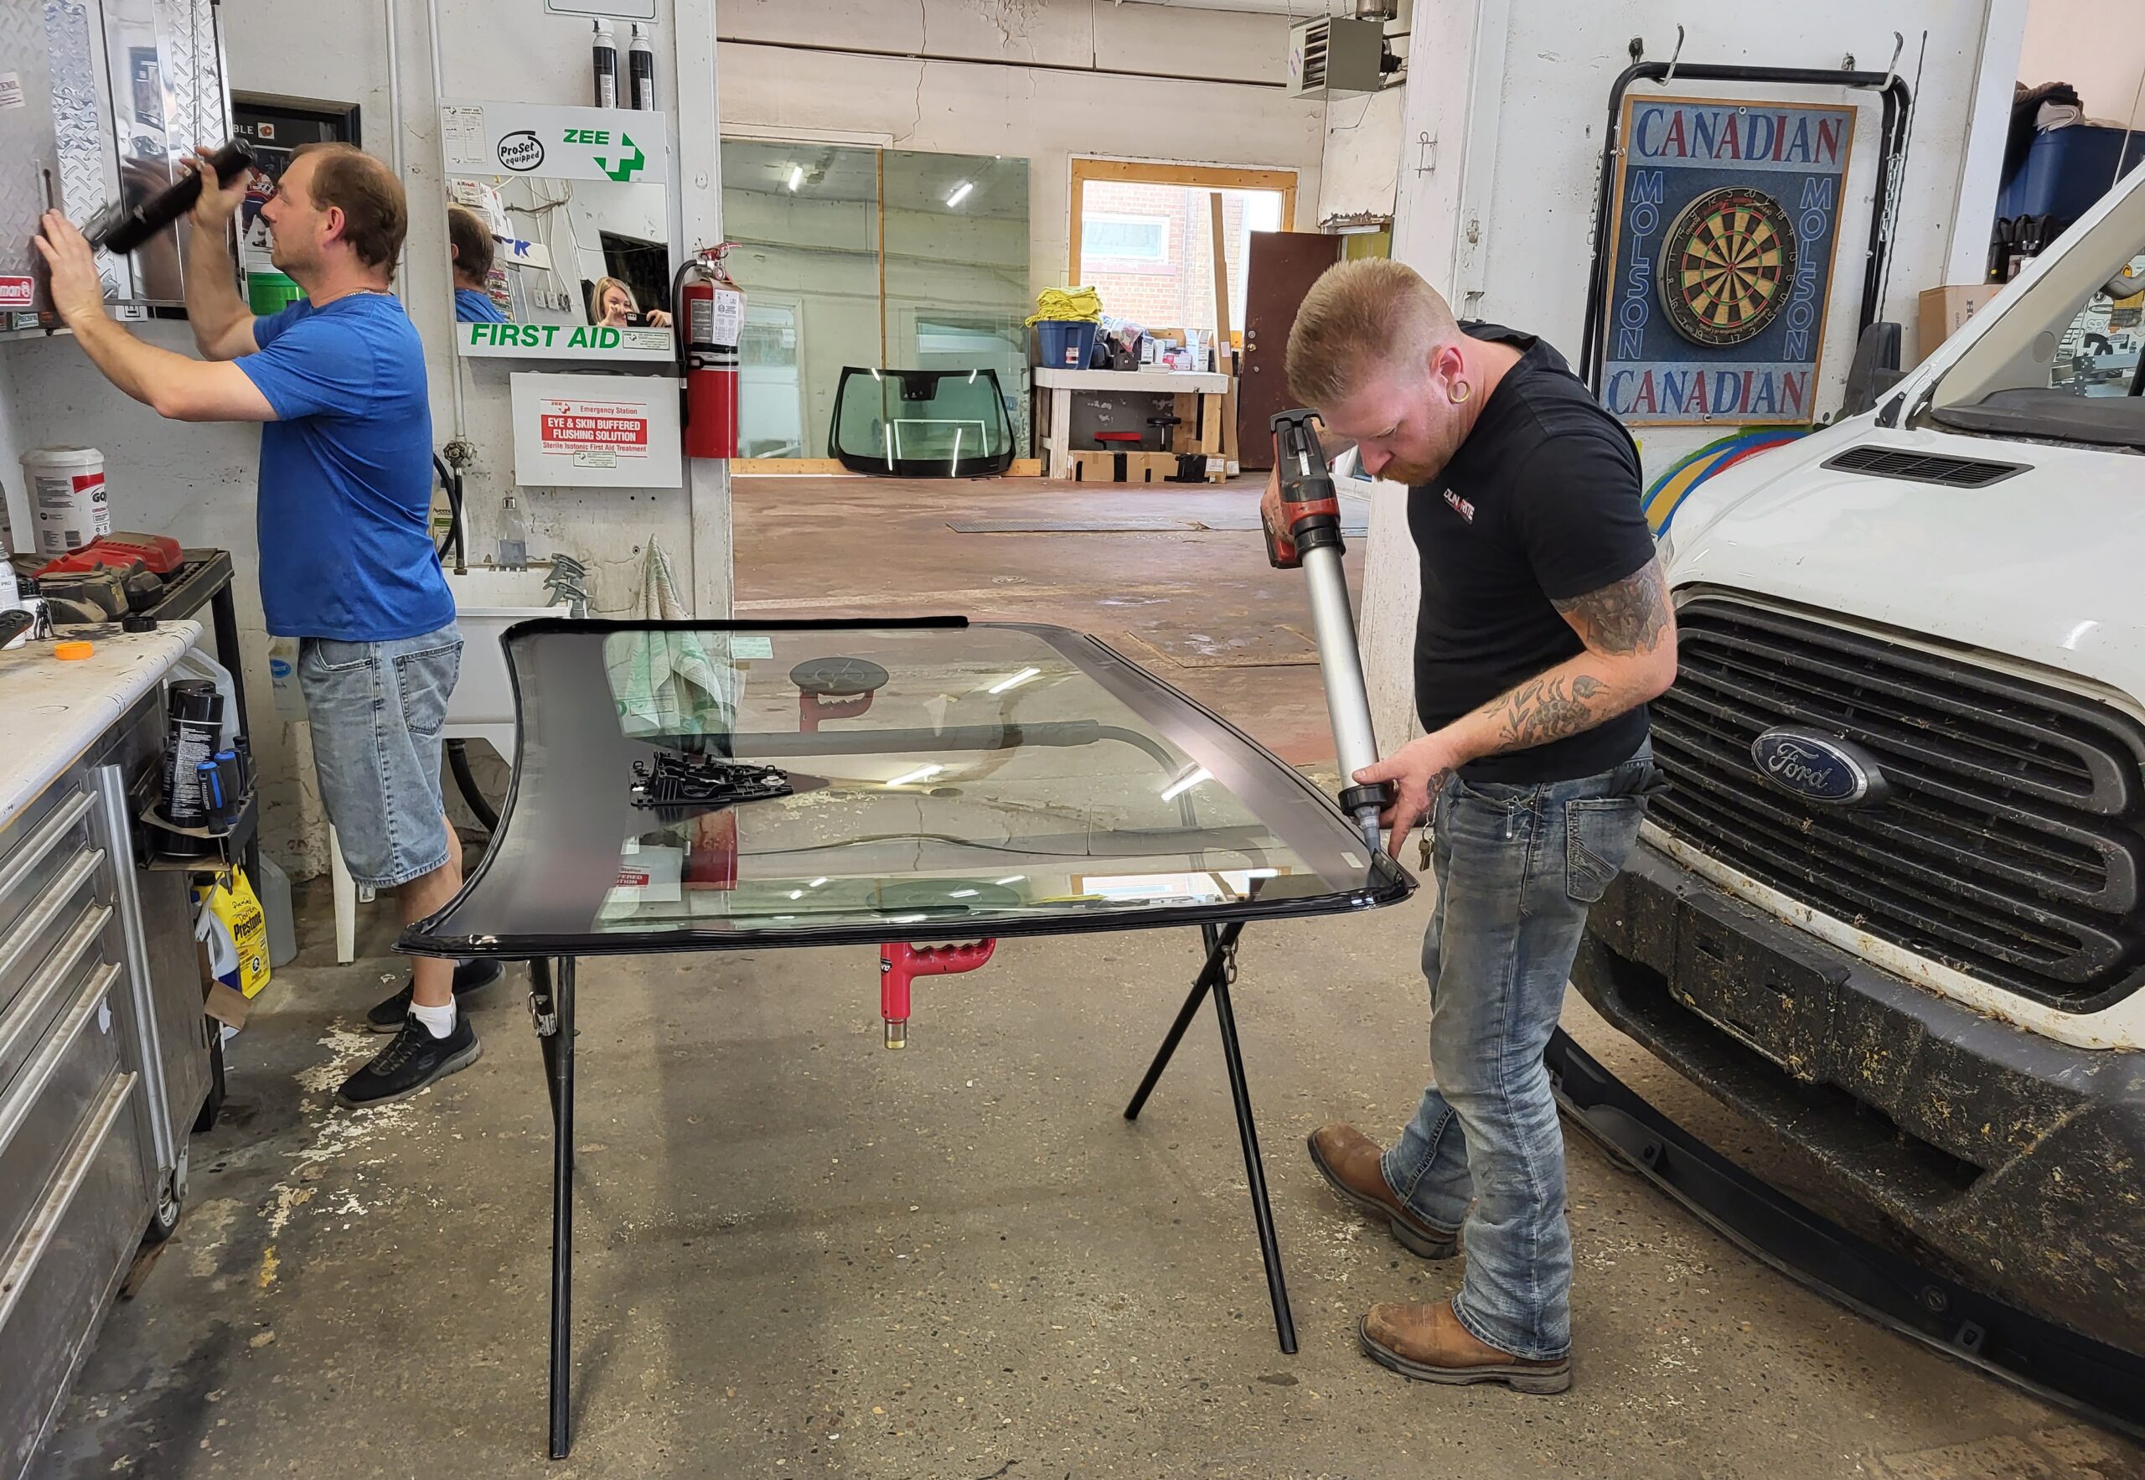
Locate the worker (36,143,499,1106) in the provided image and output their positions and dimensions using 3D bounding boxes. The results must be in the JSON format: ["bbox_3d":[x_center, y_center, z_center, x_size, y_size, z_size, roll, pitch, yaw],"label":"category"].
[{"bbox_3d":[-1.495,-0.212,3.136,0.660,1.770,0.540,-4,16,-22],"label":"worker"}]

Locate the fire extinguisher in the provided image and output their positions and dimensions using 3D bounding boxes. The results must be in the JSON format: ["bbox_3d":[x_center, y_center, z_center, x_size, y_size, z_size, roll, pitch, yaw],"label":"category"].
[{"bbox_3d":[-0.887,-0.948,3.930,0.180,0.520,0.150,-2,15,-14],"label":"fire extinguisher"}]

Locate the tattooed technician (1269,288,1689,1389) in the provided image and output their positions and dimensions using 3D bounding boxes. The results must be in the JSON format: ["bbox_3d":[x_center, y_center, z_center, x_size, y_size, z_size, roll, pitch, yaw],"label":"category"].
[{"bbox_3d":[0.566,0.139,2.355,0.620,1.590,0.680,1,14,-3],"label":"tattooed technician"}]

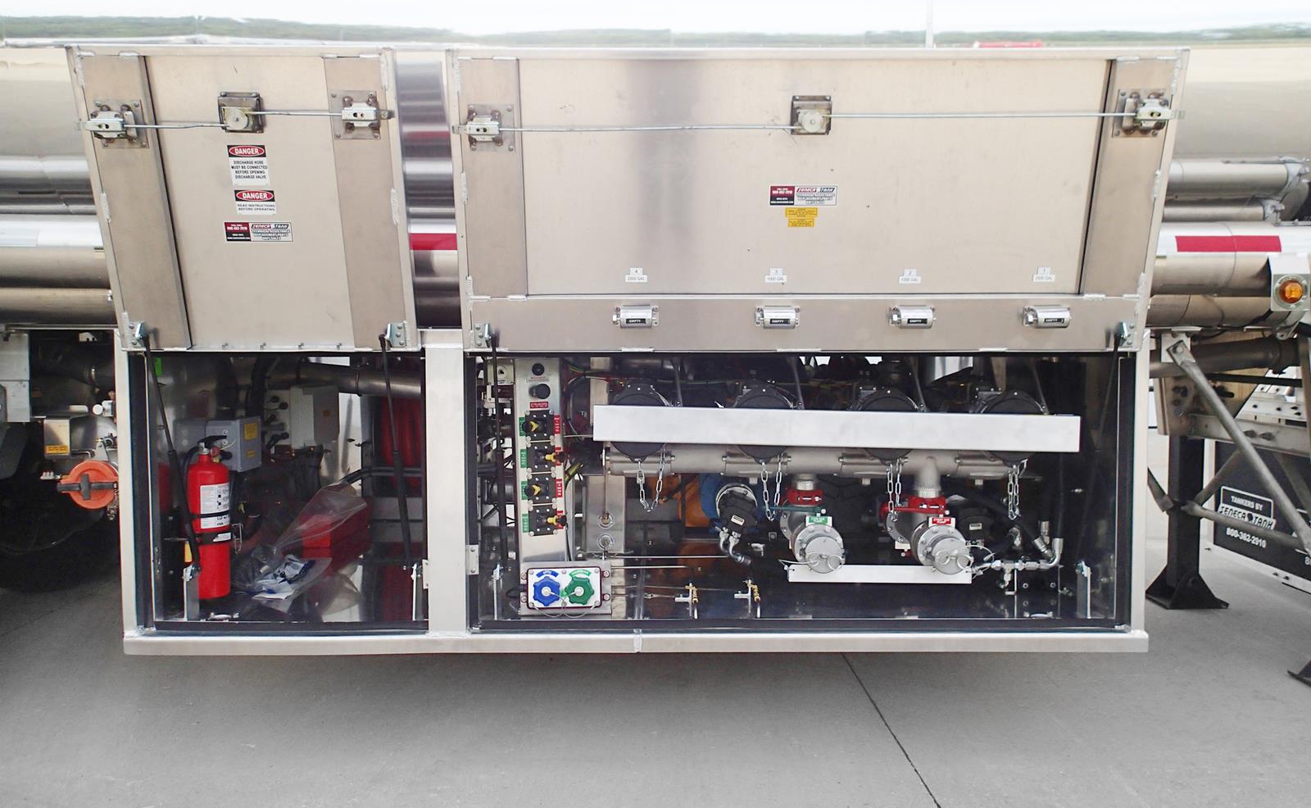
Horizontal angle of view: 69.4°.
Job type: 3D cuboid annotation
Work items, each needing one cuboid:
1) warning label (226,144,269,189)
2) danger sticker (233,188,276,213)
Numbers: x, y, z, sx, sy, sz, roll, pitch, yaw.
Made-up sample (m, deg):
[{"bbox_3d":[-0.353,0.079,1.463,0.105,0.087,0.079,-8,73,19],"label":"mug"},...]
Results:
[{"bbox_3d":[-1.051,-0.616,2.448,0.097,0.103,0.004,0,17,0],"label":"warning label"},{"bbox_3d":[-1.044,-0.526,2.474,0.103,0.064,0.004,0,17,0],"label":"danger sticker"}]

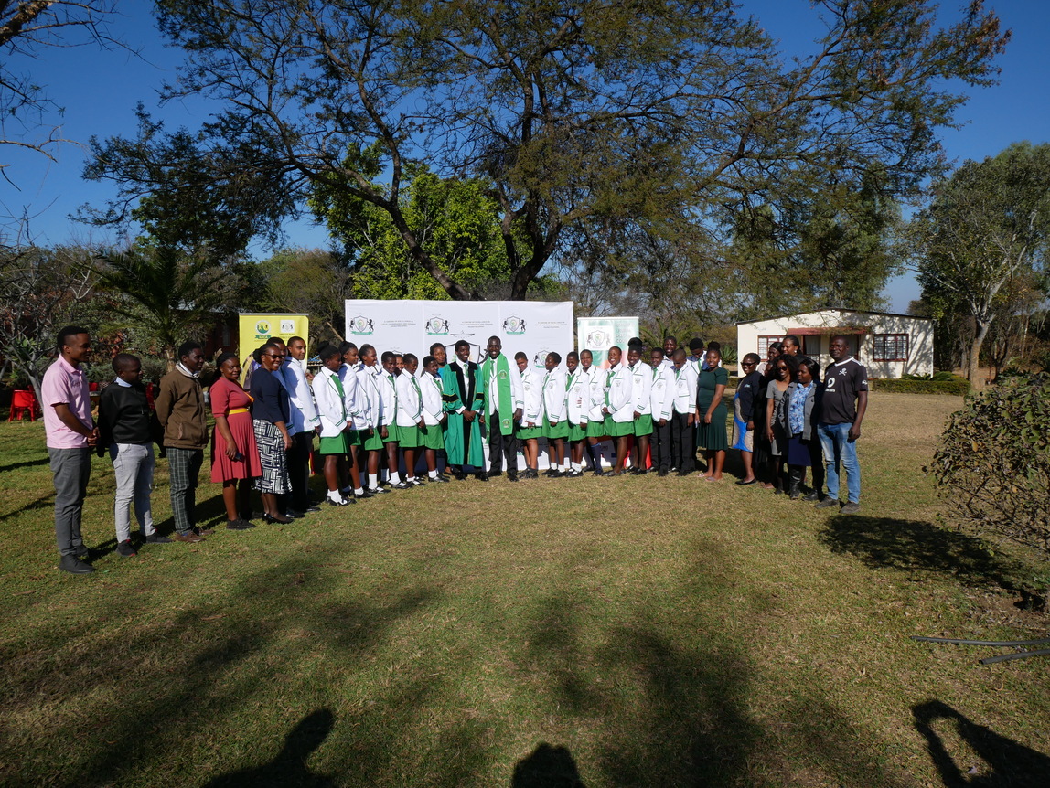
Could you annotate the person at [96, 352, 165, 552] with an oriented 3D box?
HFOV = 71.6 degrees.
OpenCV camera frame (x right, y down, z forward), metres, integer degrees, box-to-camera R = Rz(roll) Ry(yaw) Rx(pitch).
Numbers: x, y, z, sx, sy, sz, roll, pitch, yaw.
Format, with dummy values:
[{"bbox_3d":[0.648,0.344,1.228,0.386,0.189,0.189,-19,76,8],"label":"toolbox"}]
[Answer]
[{"bbox_3d":[-3.163,0.452,5.806,0.340,1.544,0.550,2,4,30],"label":"person"}]

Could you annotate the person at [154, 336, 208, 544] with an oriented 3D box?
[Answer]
[{"bbox_3d":[-2.945,0.391,6.243,0.360,1.680,0.470,1,4,15],"label":"person"}]

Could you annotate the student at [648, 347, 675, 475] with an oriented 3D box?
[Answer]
[{"bbox_3d":[1.749,0.223,9.423,0.430,1.638,0.320,3,4,42],"label":"student"}]

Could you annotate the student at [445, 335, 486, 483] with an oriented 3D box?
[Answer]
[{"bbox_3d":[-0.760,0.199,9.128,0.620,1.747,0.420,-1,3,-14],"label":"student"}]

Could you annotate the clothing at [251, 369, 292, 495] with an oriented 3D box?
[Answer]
[{"bbox_3d":[-2.366,0.356,6.768,0.370,1.161,0.440,1,3,14],"label":"clothing"}]

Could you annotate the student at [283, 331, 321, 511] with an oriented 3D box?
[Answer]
[{"bbox_3d":[-2.199,0.291,7.141,0.330,1.715,0.460,1,3,20],"label":"student"}]

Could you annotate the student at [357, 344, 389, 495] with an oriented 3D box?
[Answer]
[{"bbox_3d":[-1.710,0.275,8.095,0.330,1.654,0.430,2,4,28],"label":"student"}]

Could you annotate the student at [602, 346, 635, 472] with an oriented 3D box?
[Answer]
[{"bbox_3d":[1.189,0.214,9.279,0.450,1.625,0.330,3,4,42],"label":"student"}]

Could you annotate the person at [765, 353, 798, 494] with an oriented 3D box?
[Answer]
[{"bbox_3d":[2.878,0.330,8.169,0.460,1.550,0.340,2,4,35],"label":"person"}]

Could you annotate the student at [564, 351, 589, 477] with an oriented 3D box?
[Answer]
[{"bbox_3d":[0.653,0.254,9.392,0.420,1.591,0.320,2,4,33],"label":"student"}]

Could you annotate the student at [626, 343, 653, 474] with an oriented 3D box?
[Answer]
[{"bbox_3d":[1.460,0.156,9.255,0.320,1.691,0.430,-3,5,-39],"label":"student"}]

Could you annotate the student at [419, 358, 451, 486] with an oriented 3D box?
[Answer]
[{"bbox_3d":[-1.149,0.298,9.113,0.440,1.556,0.340,-3,4,-42],"label":"student"}]

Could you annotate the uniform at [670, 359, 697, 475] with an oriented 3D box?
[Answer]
[{"bbox_3d":[2.000,0.297,9.105,0.300,1.360,0.420,-4,5,-39],"label":"uniform"}]

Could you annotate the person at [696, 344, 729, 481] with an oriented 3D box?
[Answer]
[{"bbox_3d":[2.324,0.211,9.022,0.480,1.699,0.340,2,4,33],"label":"person"}]

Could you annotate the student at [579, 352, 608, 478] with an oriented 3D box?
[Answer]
[{"bbox_3d":[0.894,0.229,9.564,0.440,1.620,0.340,2,4,35],"label":"student"}]

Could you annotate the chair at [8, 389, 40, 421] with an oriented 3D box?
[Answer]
[{"bbox_3d":[-11.684,0.244,16.966,0.580,0.730,0.560,-1,4,-12],"label":"chair"}]

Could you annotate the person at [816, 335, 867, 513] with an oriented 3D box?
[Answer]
[{"bbox_3d":[3.175,0.281,7.247,0.350,1.722,0.550,-3,4,-40],"label":"person"}]

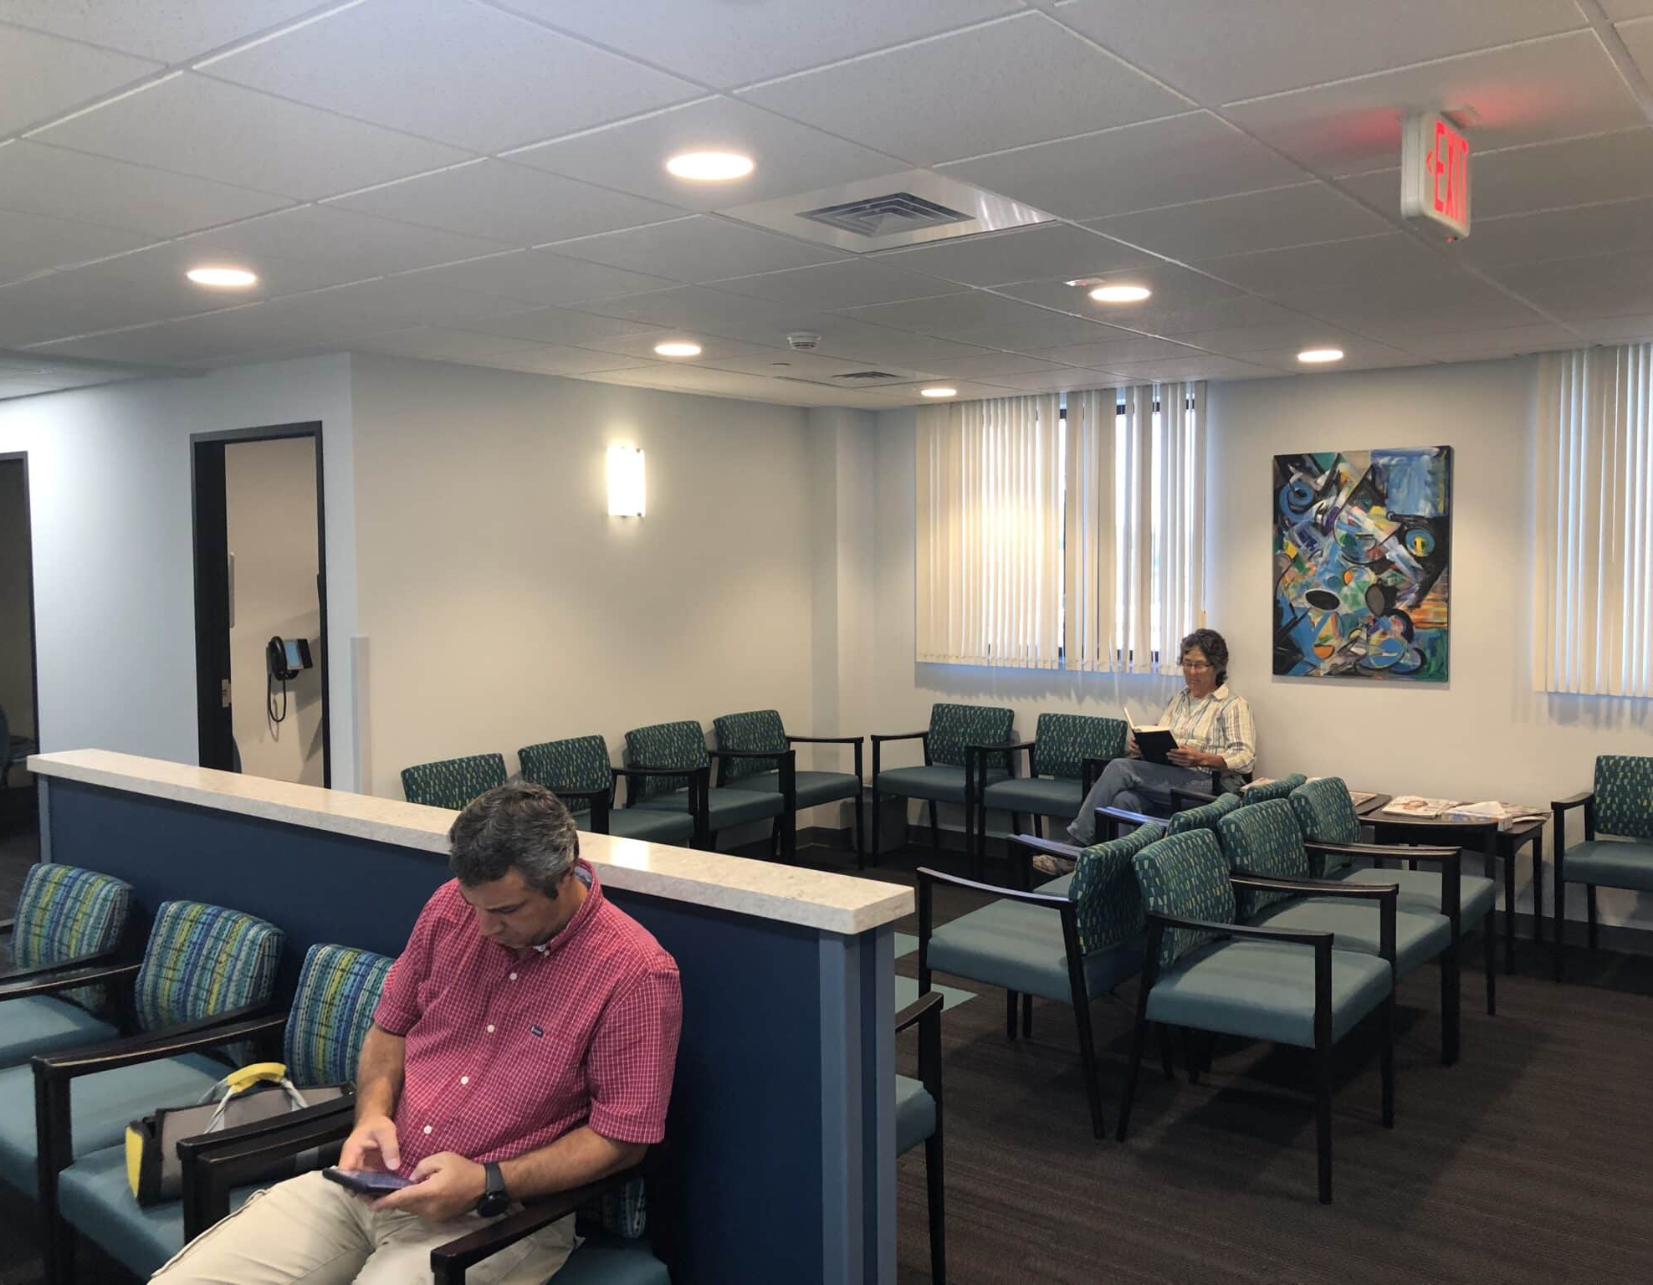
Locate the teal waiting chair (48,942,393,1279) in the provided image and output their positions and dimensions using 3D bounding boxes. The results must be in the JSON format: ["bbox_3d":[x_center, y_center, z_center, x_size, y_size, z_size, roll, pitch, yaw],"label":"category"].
[{"bbox_3d":[-1.060,1.043,2.660,0.590,0.810,0.610,2,5,38],"label":"teal waiting chair"}]

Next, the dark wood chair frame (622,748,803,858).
[{"bbox_3d":[-0.575,0.852,6.481,0.590,0.690,0.590,2,5,38],"label":"dark wood chair frame"}]

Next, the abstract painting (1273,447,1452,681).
[{"bbox_3d":[2.361,-0.341,6.143,0.760,1.010,0.040,3,5,37],"label":"abstract painting"}]

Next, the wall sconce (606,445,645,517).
[{"bbox_3d":[-0.916,-0.754,6.515,0.105,0.325,0.215,3,5,37],"label":"wall sconce"}]

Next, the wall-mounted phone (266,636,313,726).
[{"bbox_3d":[-2.886,0.199,7.471,0.110,0.476,0.202,2,5,38],"label":"wall-mounted phone"}]

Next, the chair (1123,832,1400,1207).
[{"bbox_3d":[1.177,1.014,3.792,0.600,0.690,0.590,2,5,38],"label":"chair"}]

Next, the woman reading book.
[{"bbox_3d":[1.509,0.594,6.191,0.640,1.270,0.860,4,6,44],"label":"woman reading book"}]

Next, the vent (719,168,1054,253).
[{"bbox_3d":[0.147,-1.003,3.235,0.600,0.045,0.600,3,5,37],"label":"vent"}]

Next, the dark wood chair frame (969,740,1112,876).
[{"bbox_3d":[1.157,0.817,6.757,0.620,0.750,0.630,3,5,37],"label":"dark wood chair frame"}]

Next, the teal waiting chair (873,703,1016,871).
[{"bbox_3d":[0.630,0.744,7.091,0.590,0.810,0.610,2,5,38],"label":"teal waiting chair"}]

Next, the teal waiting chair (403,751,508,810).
[{"bbox_3d":[-1.345,0.882,5.574,0.630,0.810,0.610,3,5,37],"label":"teal waiting chair"}]

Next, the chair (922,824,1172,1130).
[{"bbox_3d":[0.678,0.932,4.181,0.610,0.810,0.590,2,5,38],"label":"chair"}]

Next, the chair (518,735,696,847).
[{"bbox_3d":[-0.957,0.826,6.002,0.610,0.810,0.590,2,5,38],"label":"chair"}]

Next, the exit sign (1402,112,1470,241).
[{"bbox_3d":[1.127,-0.857,2.573,0.048,0.188,0.285,3,5,41],"label":"exit sign"}]

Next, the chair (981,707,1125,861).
[{"bbox_3d":[1.132,0.766,6.702,0.590,0.810,0.610,2,5,38],"label":"chair"}]

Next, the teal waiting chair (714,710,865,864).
[{"bbox_3d":[-0.232,0.777,7.016,0.630,0.810,0.610,3,5,37],"label":"teal waiting chair"}]

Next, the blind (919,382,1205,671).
[{"bbox_3d":[1.119,-0.552,6.943,1.620,1.375,0.090,2,5,38],"label":"blind"}]

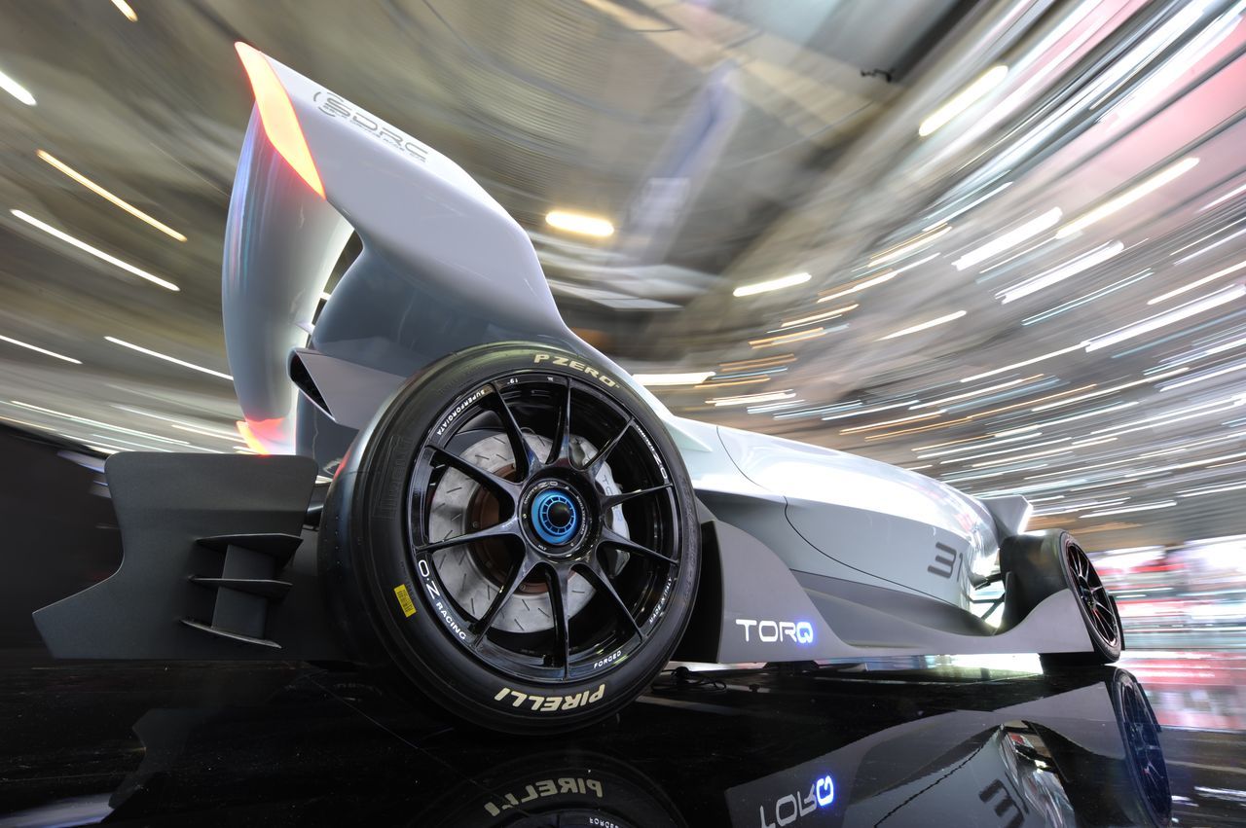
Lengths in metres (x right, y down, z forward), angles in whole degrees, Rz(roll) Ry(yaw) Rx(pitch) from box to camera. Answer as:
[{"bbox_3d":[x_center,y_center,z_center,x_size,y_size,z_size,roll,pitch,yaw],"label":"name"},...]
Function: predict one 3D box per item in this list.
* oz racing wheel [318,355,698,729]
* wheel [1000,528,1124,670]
[{"bbox_3d":[-0.180,0.218,0.936,0.670,0.670,0.310,16,-28,-32],"label":"oz racing wheel"},{"bbox_3d":[2.397,0.999,2.659,0.670,0.670,0.290,16,-28,-32],"label":"wheel"}]

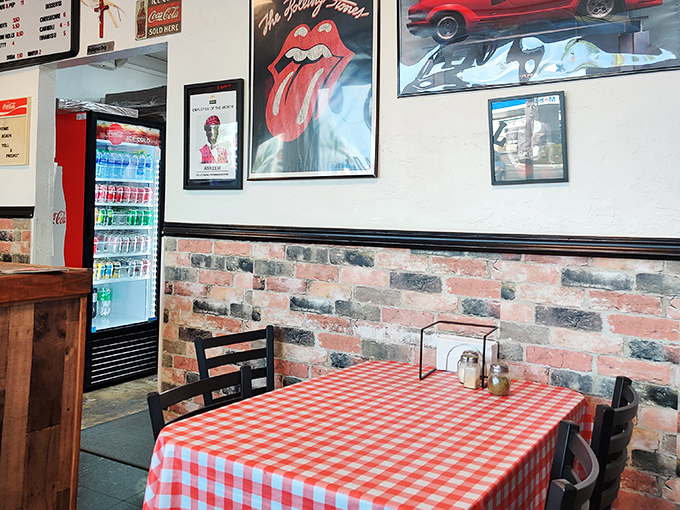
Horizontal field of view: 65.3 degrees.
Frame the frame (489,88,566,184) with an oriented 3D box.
[{"bbox_3d":[0.642,-0.392,1.813,0.251,0.301,0.020,3,3,29],"label":"frame"}]

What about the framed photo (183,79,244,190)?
[{"bbox_3d":[-0.591,-0.556,2.491,0.371,0.501,0.022,3,3,29],"label":"framed photo"}]

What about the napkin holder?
[{"bbox_3d":[0.416,0.342,1.840,0.215,0.175,0.175,3,3,29],"label":"napkin holder"}]

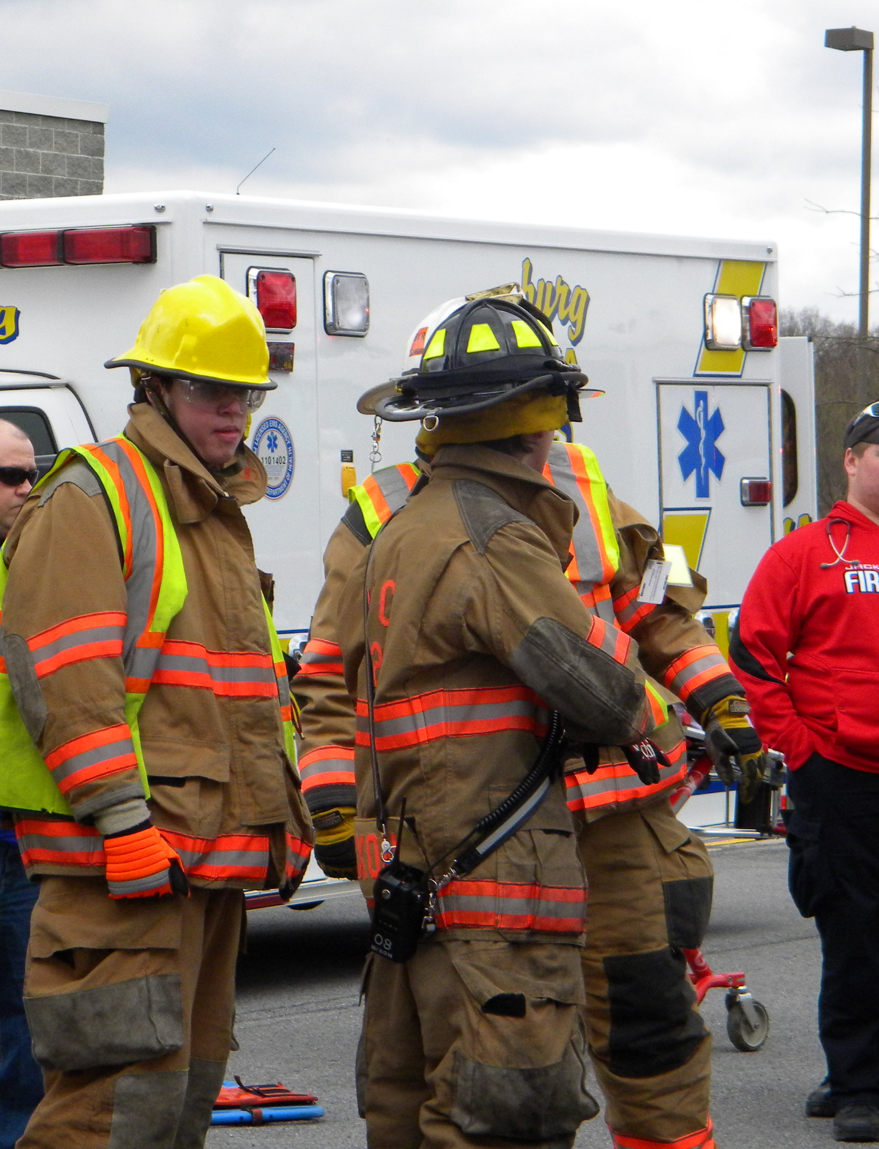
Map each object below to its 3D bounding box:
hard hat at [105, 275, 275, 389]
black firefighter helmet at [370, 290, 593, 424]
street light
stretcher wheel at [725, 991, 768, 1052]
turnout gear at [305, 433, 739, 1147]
[{"bbox_3d":[-0.435,-0.422,8.100,0.325,0.175,0.255,12,8,34],"label":"hard hat"},{"bbox_3d":[0.068,-0.357,7.600,0.290,0.220,0.400,1,2,30],"label":"black firefighter helmet"},{"bbox_3d":[5.146,-3.130,58.000,0.500,7.500,0.650,1,1,38],"label":"street light"},{"bbox_3d":[0.875,1.272,13.200,0.055,0.165,0.150,1,1,38],"label":"stretcher wheel"},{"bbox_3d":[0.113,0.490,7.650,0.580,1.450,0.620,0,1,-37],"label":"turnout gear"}]

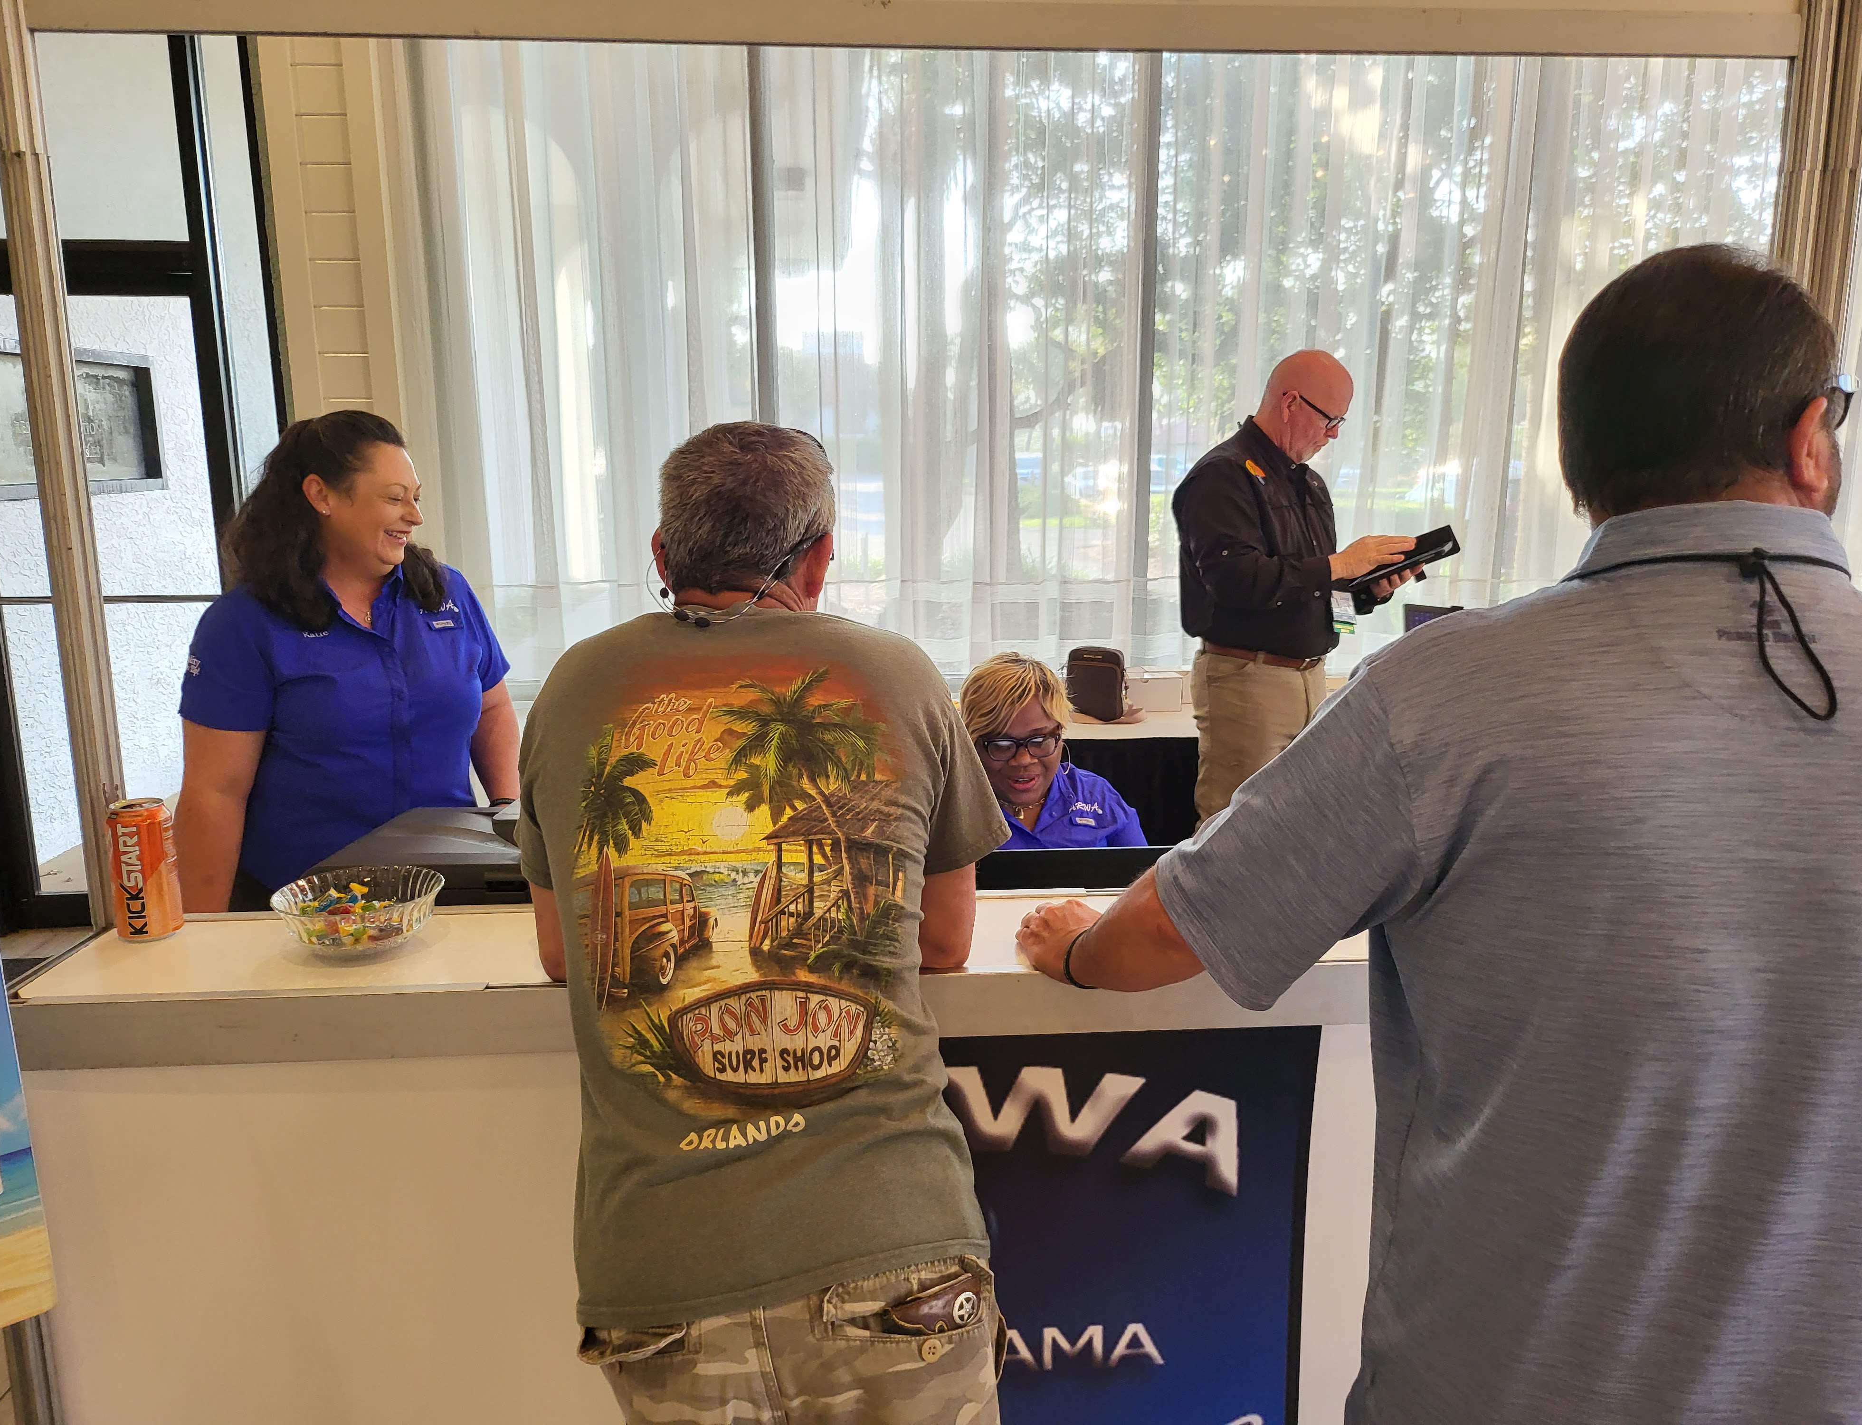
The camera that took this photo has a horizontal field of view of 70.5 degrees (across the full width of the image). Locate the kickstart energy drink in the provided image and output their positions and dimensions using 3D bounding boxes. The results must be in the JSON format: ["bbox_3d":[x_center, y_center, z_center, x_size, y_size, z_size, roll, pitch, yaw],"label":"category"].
[{"bbox_3d":[-0.911,0.182,1.528,0.066,0.158,0.066,-3,11,-16],"label":"kickstart energy drink"}]

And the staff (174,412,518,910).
[{"bbox_3d":[-0.885,0.363,2.061,0.360,1.630,0.520,8,13,39],"label":"staff"}]

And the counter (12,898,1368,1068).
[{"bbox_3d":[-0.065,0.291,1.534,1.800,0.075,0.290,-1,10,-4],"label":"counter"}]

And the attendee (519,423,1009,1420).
[{"bbox_3d":[-0.165,0.508,1.363,0.510,1.580,0.520,-1,10,-2],"label":"attendee"}]

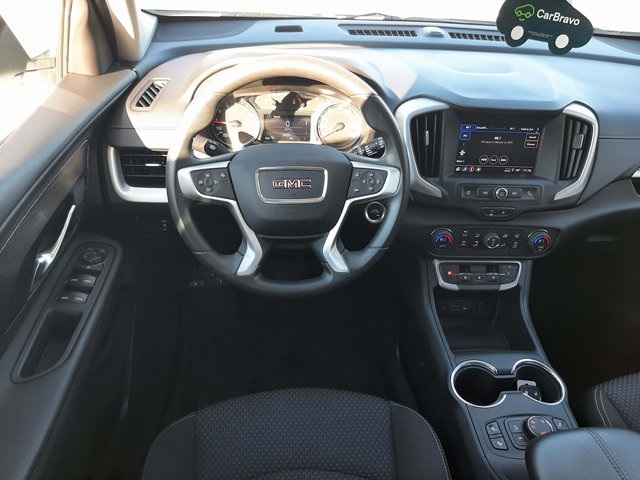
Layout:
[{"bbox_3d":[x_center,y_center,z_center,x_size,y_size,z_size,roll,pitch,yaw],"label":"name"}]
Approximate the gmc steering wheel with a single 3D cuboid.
[{"bbox_3d":[-0.046,-0.092,0.750,0.375,0.372,0.105,0,7,-3],"label":"gmc steering wheel"}]

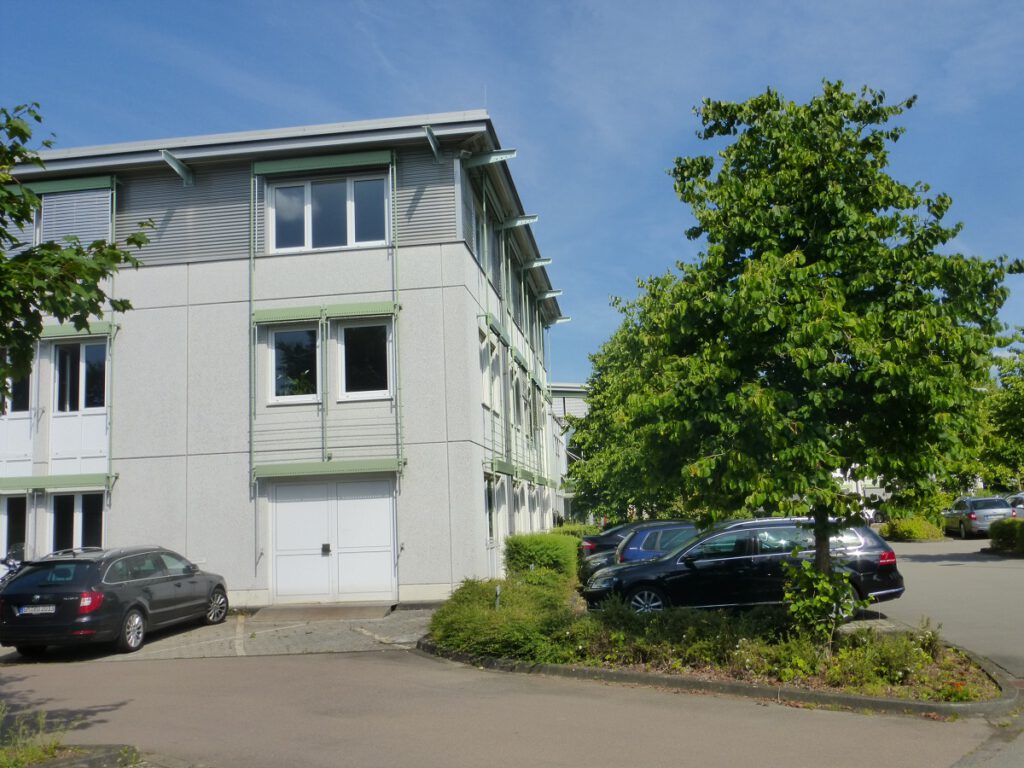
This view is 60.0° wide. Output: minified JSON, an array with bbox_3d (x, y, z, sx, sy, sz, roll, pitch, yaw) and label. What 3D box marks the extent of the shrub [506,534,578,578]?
[{"bbox_3d":[0.639,3.803,18.323,1.250,1.160,3.000,-3,-8,7],"label":"shrub"}]

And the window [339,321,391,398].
[{"bbox_3d":[-3.204,-0.527,19.300,1.152,1.698,0.120,-3,-8,7],"label":"window"}]

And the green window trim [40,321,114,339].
[{"bbox_3d":[-9.781,-1.181,19.911,1.751,0.269,0.160,-3,-8,7],"label":"green window trim"}]

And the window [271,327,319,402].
[{"bbox_3d":[-4.771,-0.424,19.581,1.143,1.722,0.130,-3,-8,7],"label":"window"}]

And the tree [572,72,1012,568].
[{"bbox_3d":[3.677,-0.390,11.300,5.000,7.095,4.700,-3,-8,7],"label":"tree"}]

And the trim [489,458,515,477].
[{"bbox_3d":[-0.175,2.118,22.125,0.200,0.264,3.390,-3,-8,7],"label":"trim"}]

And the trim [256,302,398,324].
[{"bbox_3d":[-4.044,-1.542,19.191,3.218,0.282,0.160,-3,-8,7],"label":"trim"}]

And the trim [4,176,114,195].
[{"bbox_3d":[-10.594,-4.566,20.516,2.950,0.259,0.180,-3,-8,7],"label":"trim"}]

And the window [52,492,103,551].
[{"bbox_3d":[-9.657,3.168,19.753,1.264,1.521,0.130,-3,-8,7],"label":"window"}]

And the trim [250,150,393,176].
[{"bbox_3d":[-4.209,-4.896,19.665,3.161,0.291,0.160,-3,-8,7],"label":"trim"}]

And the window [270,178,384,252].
[{"bbox_3d":[-4.123,-3.820,19.952,2.744,1.658,0.130,-3,-8,7],"label":"window"}]

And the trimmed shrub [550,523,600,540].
[{"bbox_3d":[2.055,5.242,28.831,1.500,1.190,5.000,-3,-8,7],"label":"trimmed shrub"}]

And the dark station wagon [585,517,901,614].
[{"bbox_3d":[3.407,2.841,13.678,4.770,1.510,1.830,-3,-8,3],"label":"dark station wagon"}]

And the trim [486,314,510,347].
[{"bbox_3d":[-0.301,-1.298,22.144,0.160,0.274,3.244,-3,-8,7],"label":"trim"}]

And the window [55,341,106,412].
[{"bbox_3d":[-9.777,-0.163,20.105,1.266,1.631,0.120,-3,-8,7],"label":"window"}]

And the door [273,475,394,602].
[{"bbox_3d":[-3.791,3.307,18.896,2.734,2.598,0.130,-3,-8,7],"label":"door"}]

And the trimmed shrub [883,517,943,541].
[{"bbox_3d":[14.802,5.354,32.798,2.050,0.920,1.800,-3,-8,7],"label":"trimmed shrub"}]

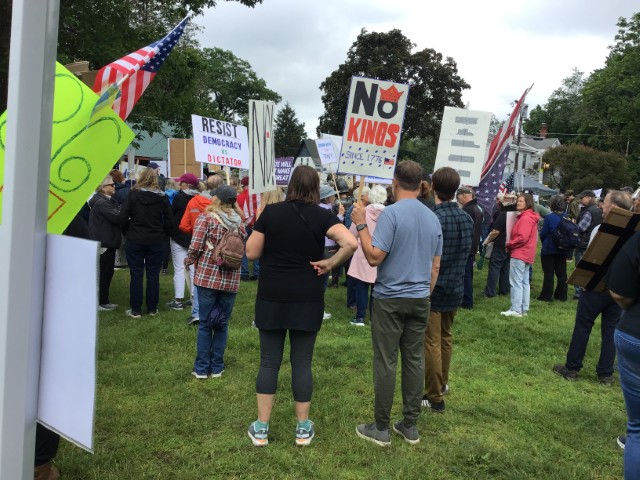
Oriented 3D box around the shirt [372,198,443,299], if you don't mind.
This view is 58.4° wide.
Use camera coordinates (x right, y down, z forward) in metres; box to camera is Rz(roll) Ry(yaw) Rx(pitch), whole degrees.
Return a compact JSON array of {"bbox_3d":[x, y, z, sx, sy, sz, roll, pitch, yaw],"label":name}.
[{"bbox_3d":[0.545,0.056,3.570,0.460,0.610,0.320,1,5,-20],"label":"shirt"}]

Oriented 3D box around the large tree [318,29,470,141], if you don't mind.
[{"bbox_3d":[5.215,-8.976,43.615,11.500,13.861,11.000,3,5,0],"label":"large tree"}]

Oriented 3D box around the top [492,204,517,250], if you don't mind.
[{"bbox_3d":[3.026,-0.195,9.300,0.340,0.740,0.500,6,6,31],"label":"top"}]

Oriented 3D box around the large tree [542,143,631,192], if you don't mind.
[{"bbox_3d":[17.604,-3.570,38.230,5.600,5.550,5.400,3,5,0],"label":"large tree"}]

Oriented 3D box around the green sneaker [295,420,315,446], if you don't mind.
[{"bbox_3d":[-0.088,1.194,3.648,0.105,0.120,0.270,4,5,7],"label":"green sneaker"}]

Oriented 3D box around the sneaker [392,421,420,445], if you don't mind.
[{"bbox_3d":[0.561,1.235,3.775,0.105,0.110,0.280,1,5,-22],"label":"sneaker"}]

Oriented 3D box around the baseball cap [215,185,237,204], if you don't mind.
[{"bbox_3d":[-0.771,-0.369,4.650,0.180,0.150,0.260,-1,13,-38],"label":"baseball cap"}]

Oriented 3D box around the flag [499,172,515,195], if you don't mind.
[{"bbox_3d":[3.916,-1.173,12.000,0.360,0.470,0.120,4,5,10],"label":"flag"}]

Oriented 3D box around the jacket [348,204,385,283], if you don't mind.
[{"bbox_3d":[0.579,0.047,6.700,0.520,0.830,0.360,-1,6,-42],"label":"jacket"}]

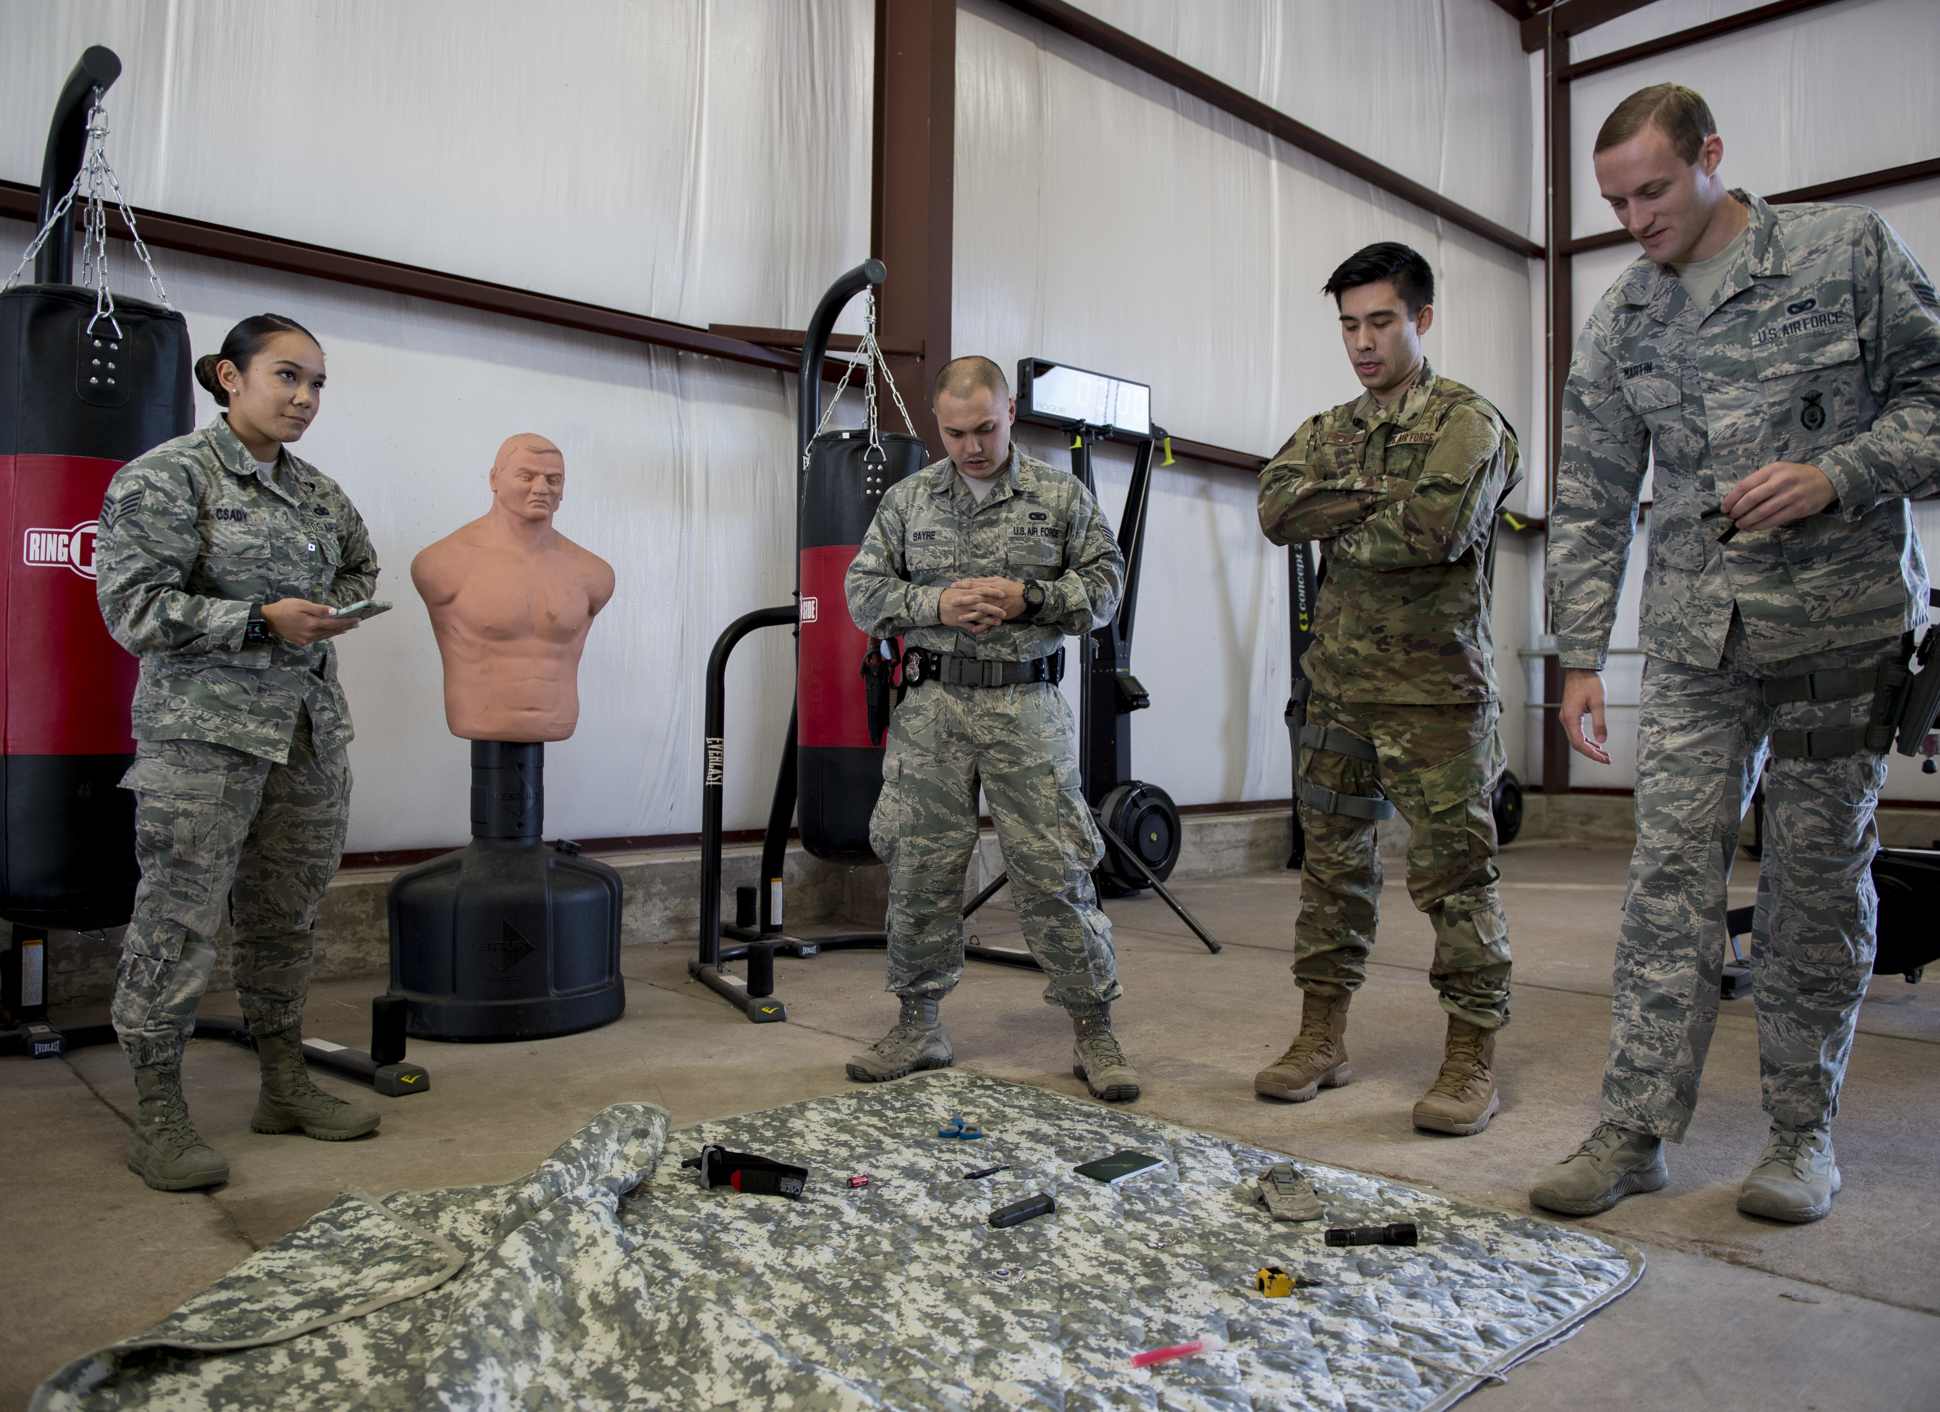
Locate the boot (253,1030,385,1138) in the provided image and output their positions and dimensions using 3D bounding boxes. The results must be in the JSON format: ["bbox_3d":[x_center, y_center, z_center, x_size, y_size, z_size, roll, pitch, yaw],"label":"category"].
[{"bbox_3d":[-1.262,0.709,2.732,0.275,0.220,0.105,1,0,18],"label":"boot"}]

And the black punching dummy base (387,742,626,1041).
[{"bbox_3d":[-1.226,0.464,3.765,0.600,0.730,0.600,0,0,-20],"label":"black punching dummy base"}]

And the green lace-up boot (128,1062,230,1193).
[{"bbox_3d":[-1.388,0.705,2.482,0.275,0.225,0.105,0,0,38],"label":"green lace-up boot"}]

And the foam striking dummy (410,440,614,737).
[{"bbox_3d":[-1.207,-0.308,3.741,0.530,0.810,0.280,1,0,-38],"label":"foam striking dummy"}]

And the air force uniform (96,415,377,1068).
[{"bbox_3d":[-1.341,0.050,2.610,0.420,1.170,0.500,0,0,30],"label":"air force uniform"}]

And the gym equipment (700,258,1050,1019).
[{"bbox_3d":[-0.437,-0.267,4.521,1.170,2.200,1.320,1,0,-37],"label":"gym equipment"}]

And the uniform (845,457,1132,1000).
[{"bbox_3d":[0.044,0.051,3.140,0.620,1.260,0.400,1,0,7],"label":"uniform"}]

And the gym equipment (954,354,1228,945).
[{"bbox_3d":[0.472,-0.228,5.581,0.950,2.150,1.000,1,0,-43],"label":"gym equipment"}]

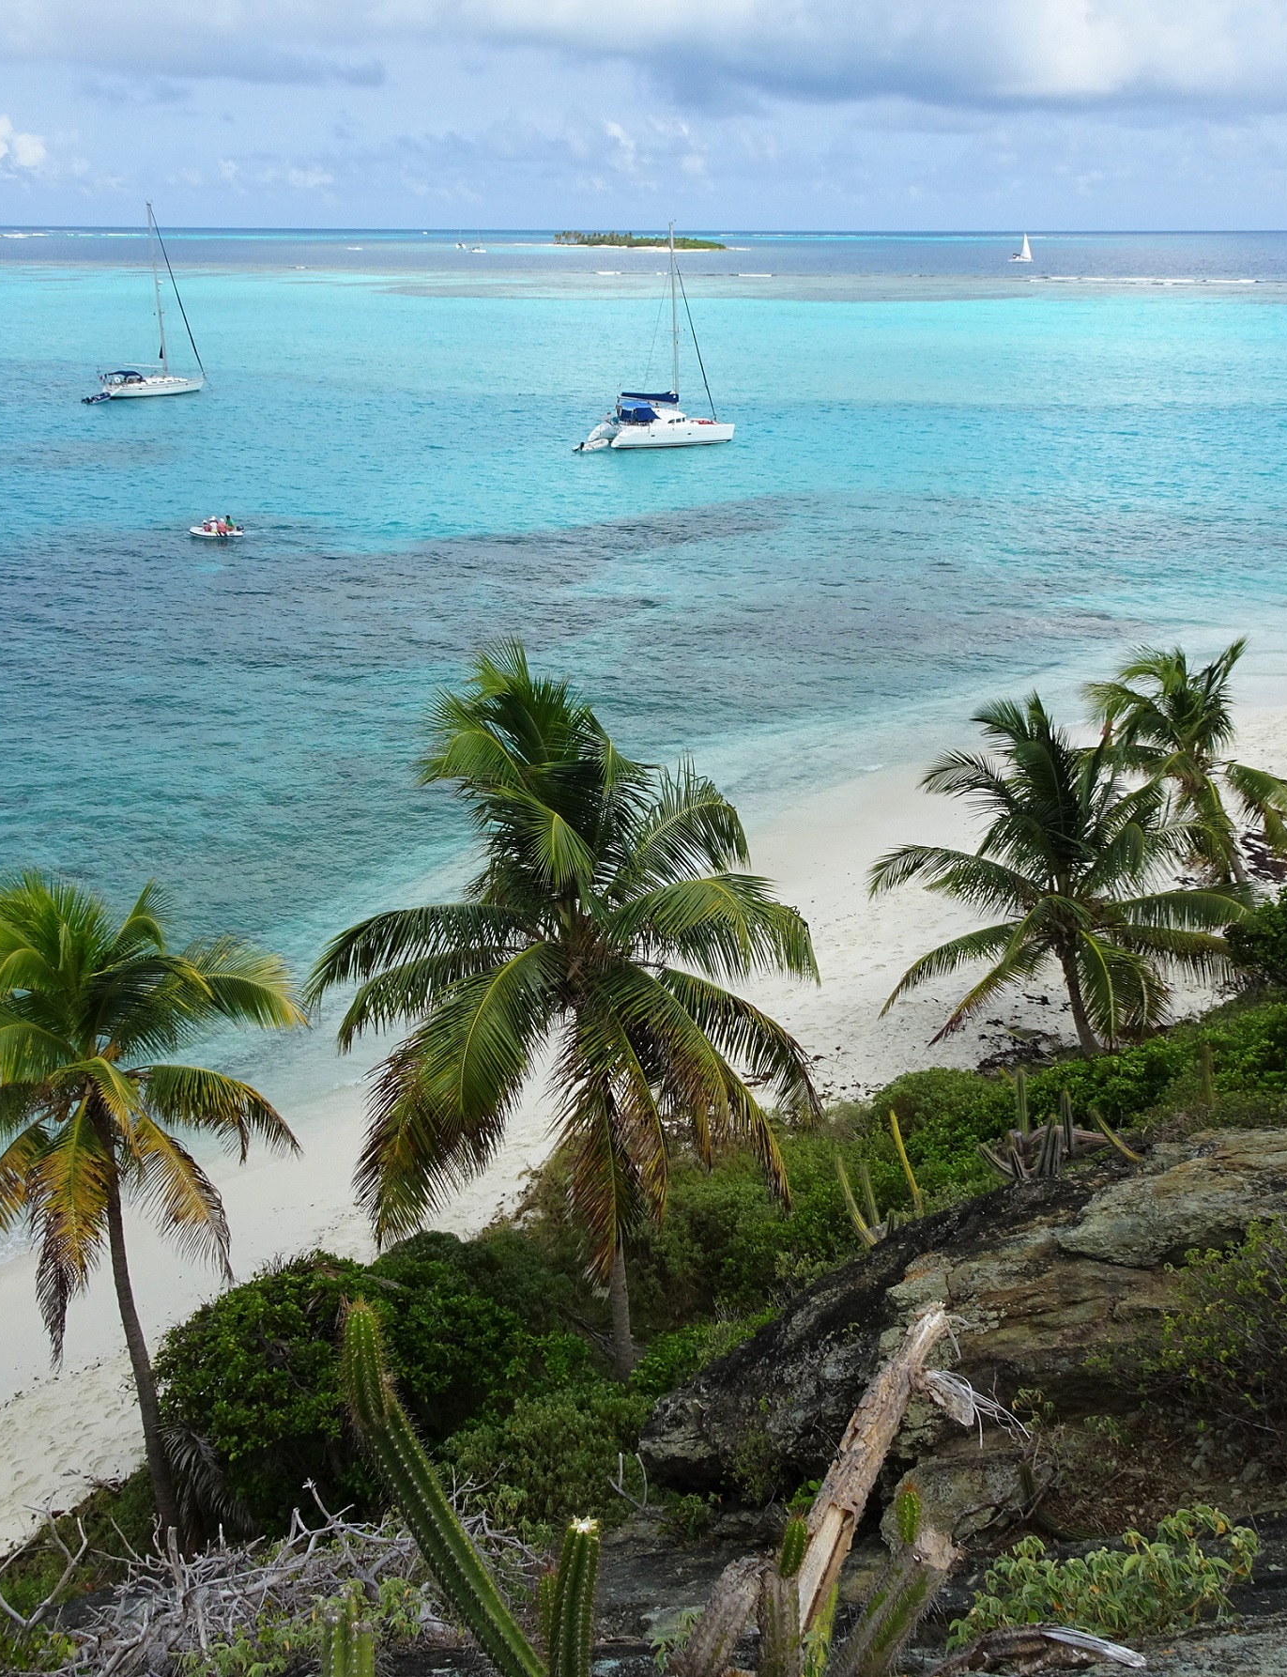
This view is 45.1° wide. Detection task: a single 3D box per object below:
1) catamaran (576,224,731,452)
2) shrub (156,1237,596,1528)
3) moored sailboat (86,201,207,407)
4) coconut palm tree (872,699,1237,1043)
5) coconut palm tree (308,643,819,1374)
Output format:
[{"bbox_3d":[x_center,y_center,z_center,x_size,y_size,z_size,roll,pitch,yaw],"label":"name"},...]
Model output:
[{"bbox_3d":[1.085,-42.420,130.741,11.800,17.600,6.300,-11,24,-25],"label":"catamaran"},{"bbox_3d":[-3.373,6.822,19.500,5.400,3.100,4.200,0,21,0],"label":"shrub"},{"bbox_3d":[-53.545,-57.635,167.022,4.000,19.200,12.200,20,29,40],"label":"moored sailboat"},{"bbox_3d":[7.910,0.817,29.894,7.178,7.255,7.178,0,21,0],"label":"coconut palm tree"},{"bbox_3d":[-0.970,2.495,18.972,6.144,9.883,5.837,0,21,0],"label":"coconut palm tree"}]

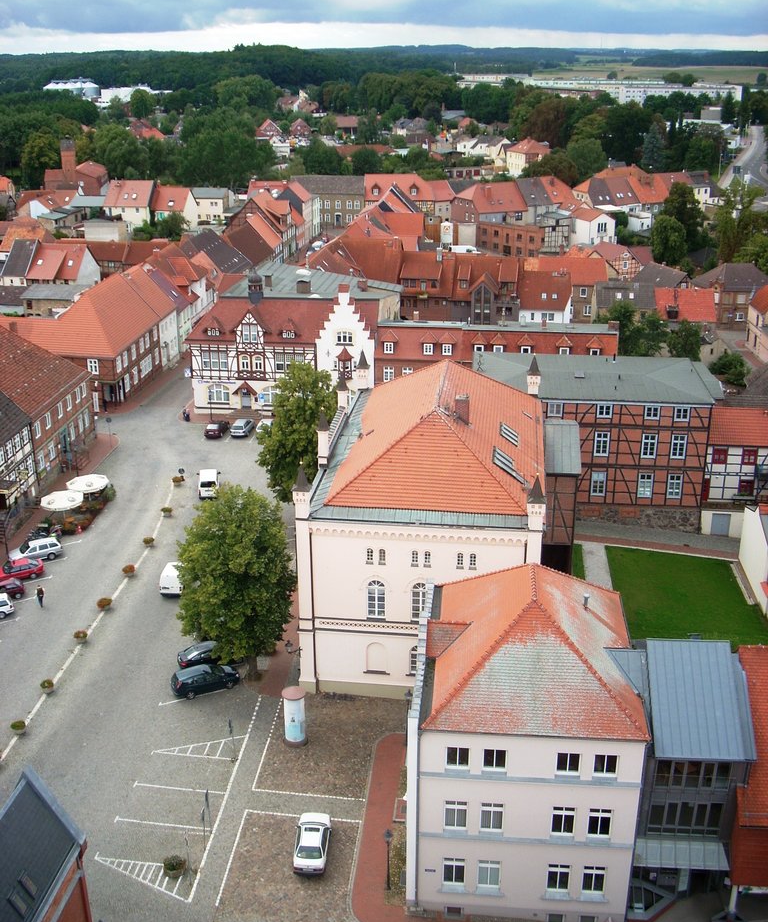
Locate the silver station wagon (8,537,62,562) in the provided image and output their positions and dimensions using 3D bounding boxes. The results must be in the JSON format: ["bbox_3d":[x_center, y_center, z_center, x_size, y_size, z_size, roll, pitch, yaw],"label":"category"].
[{"bbox_3d":[-29.027,7.517,90.326,4.400,1.490,1.740,-14,25,-32],"label":"silver station wagon"}]

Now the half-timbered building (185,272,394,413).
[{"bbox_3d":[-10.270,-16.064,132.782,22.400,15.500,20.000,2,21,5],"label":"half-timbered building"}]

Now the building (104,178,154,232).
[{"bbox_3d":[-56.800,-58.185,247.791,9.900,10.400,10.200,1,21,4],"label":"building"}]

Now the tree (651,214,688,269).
[{"bbox_3d":[50.400,-37.629,193.553,6.400,11.500,6.400,0,21,0],"label":"tree"}]

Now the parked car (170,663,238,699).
[{"bbox_3d":[-11.750,14.302,72.300,4.350,1.550,1.800,-9,22,-22],"label":"parked car"}]

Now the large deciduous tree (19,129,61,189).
[{"bbox_3d":[-97.148,-84.599,308.265,11.300,16.000,11.300,0,21,0],"label":"large deciduous tree"}]

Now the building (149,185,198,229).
[{"bbox_3d":[-47.300,-57.302,247.866,7.970,8.700,7.530,5,22,13],"label":"building"}]

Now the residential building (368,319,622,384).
[{"bbox_3d":[12.994,-11.271,127.406,26.600,10.400,9.000,1,21,4],"label":"residential building"}]

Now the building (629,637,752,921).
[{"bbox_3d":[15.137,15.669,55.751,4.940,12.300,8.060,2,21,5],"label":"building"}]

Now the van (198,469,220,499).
[{"bbox_3d":[-16.984,1.855,105.454,1.850,1.930,4.800,-3,21,-7],"label":"van"}]

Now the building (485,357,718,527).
[{"bbox_3d":[18.480,-2.587,103.179,21.000,12.600,15.000,2,21,6],"label":"building"}]

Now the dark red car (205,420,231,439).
[{"bbox_3d":[-18.321,-3.892,120.981,1.700,1.420,4.400,3,22,8],"label":"dark red car"}]

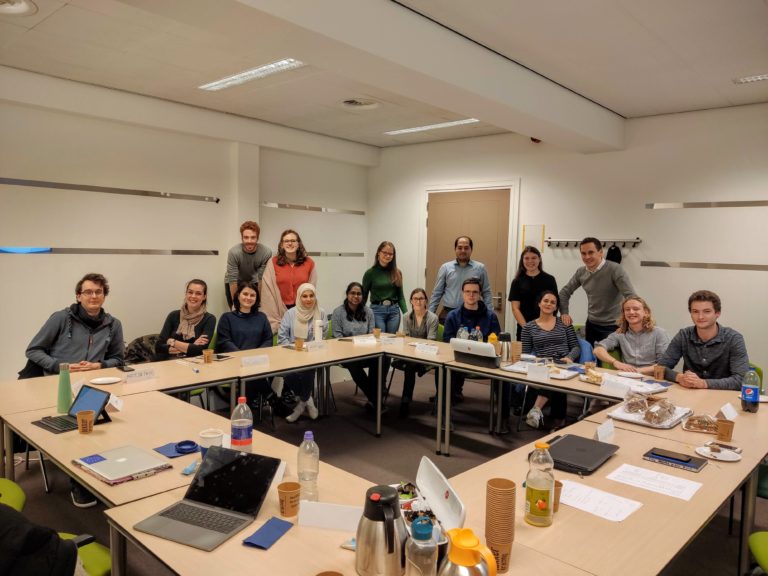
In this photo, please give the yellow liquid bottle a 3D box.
[{"bbox_3d":[0.520,0.648,1.914,0.091,0.260,0.091,6,6,43],"label":"yellow liquid bottle"}]

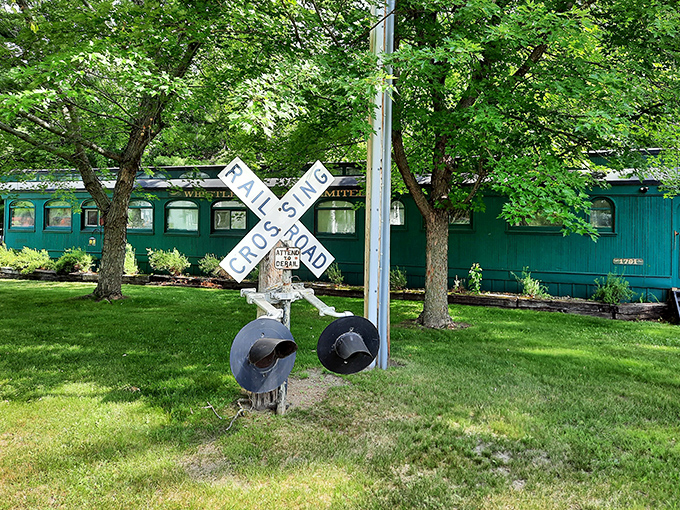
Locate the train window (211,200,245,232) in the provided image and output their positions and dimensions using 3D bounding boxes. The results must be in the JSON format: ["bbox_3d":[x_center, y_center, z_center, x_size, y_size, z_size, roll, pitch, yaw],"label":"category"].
[{"bbox_3d":[-3.036,-1.046,13.537,1.137,0.906,0.120,2,2,19],"label":"train window"}]

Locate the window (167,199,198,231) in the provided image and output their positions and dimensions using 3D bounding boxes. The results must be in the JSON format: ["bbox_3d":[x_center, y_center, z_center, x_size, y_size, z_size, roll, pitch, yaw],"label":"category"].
[{"bbox_3d":[-4.499,-1.085,14.044,1.139,0.940,0.120,2,2,19],"label":"window"}]

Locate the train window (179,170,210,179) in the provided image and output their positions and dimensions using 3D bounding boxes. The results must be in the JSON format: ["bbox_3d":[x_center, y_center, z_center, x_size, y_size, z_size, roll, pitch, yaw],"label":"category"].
[{"bbox_3d":[-4.342,-2.397,14.688,1.128,0.253,0.100,2,2,19],"label":"train window"}]

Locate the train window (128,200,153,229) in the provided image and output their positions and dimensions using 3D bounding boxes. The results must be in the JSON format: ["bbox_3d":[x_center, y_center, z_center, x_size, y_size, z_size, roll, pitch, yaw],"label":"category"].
[{"bbox_3d":[-5.963,-1.154,14.551,1.187,0.944,0.120,2,2,19],"label":"train window"}]

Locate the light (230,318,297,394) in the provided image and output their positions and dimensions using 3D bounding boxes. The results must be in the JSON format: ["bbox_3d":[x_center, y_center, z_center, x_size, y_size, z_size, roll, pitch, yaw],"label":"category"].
[{"bbox_3d":[-0.496,0.707,3.420,0.530,0.530,0.350,0,-3,-37],"label":"light"}]

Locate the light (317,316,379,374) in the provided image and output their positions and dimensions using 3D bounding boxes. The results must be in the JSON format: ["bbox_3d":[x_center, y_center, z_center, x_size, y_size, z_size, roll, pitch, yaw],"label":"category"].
[{"bbox_3d":[0.088,0.765,3.998,0.530,0.530,0.350,1,13,-11],"label":"light"}]

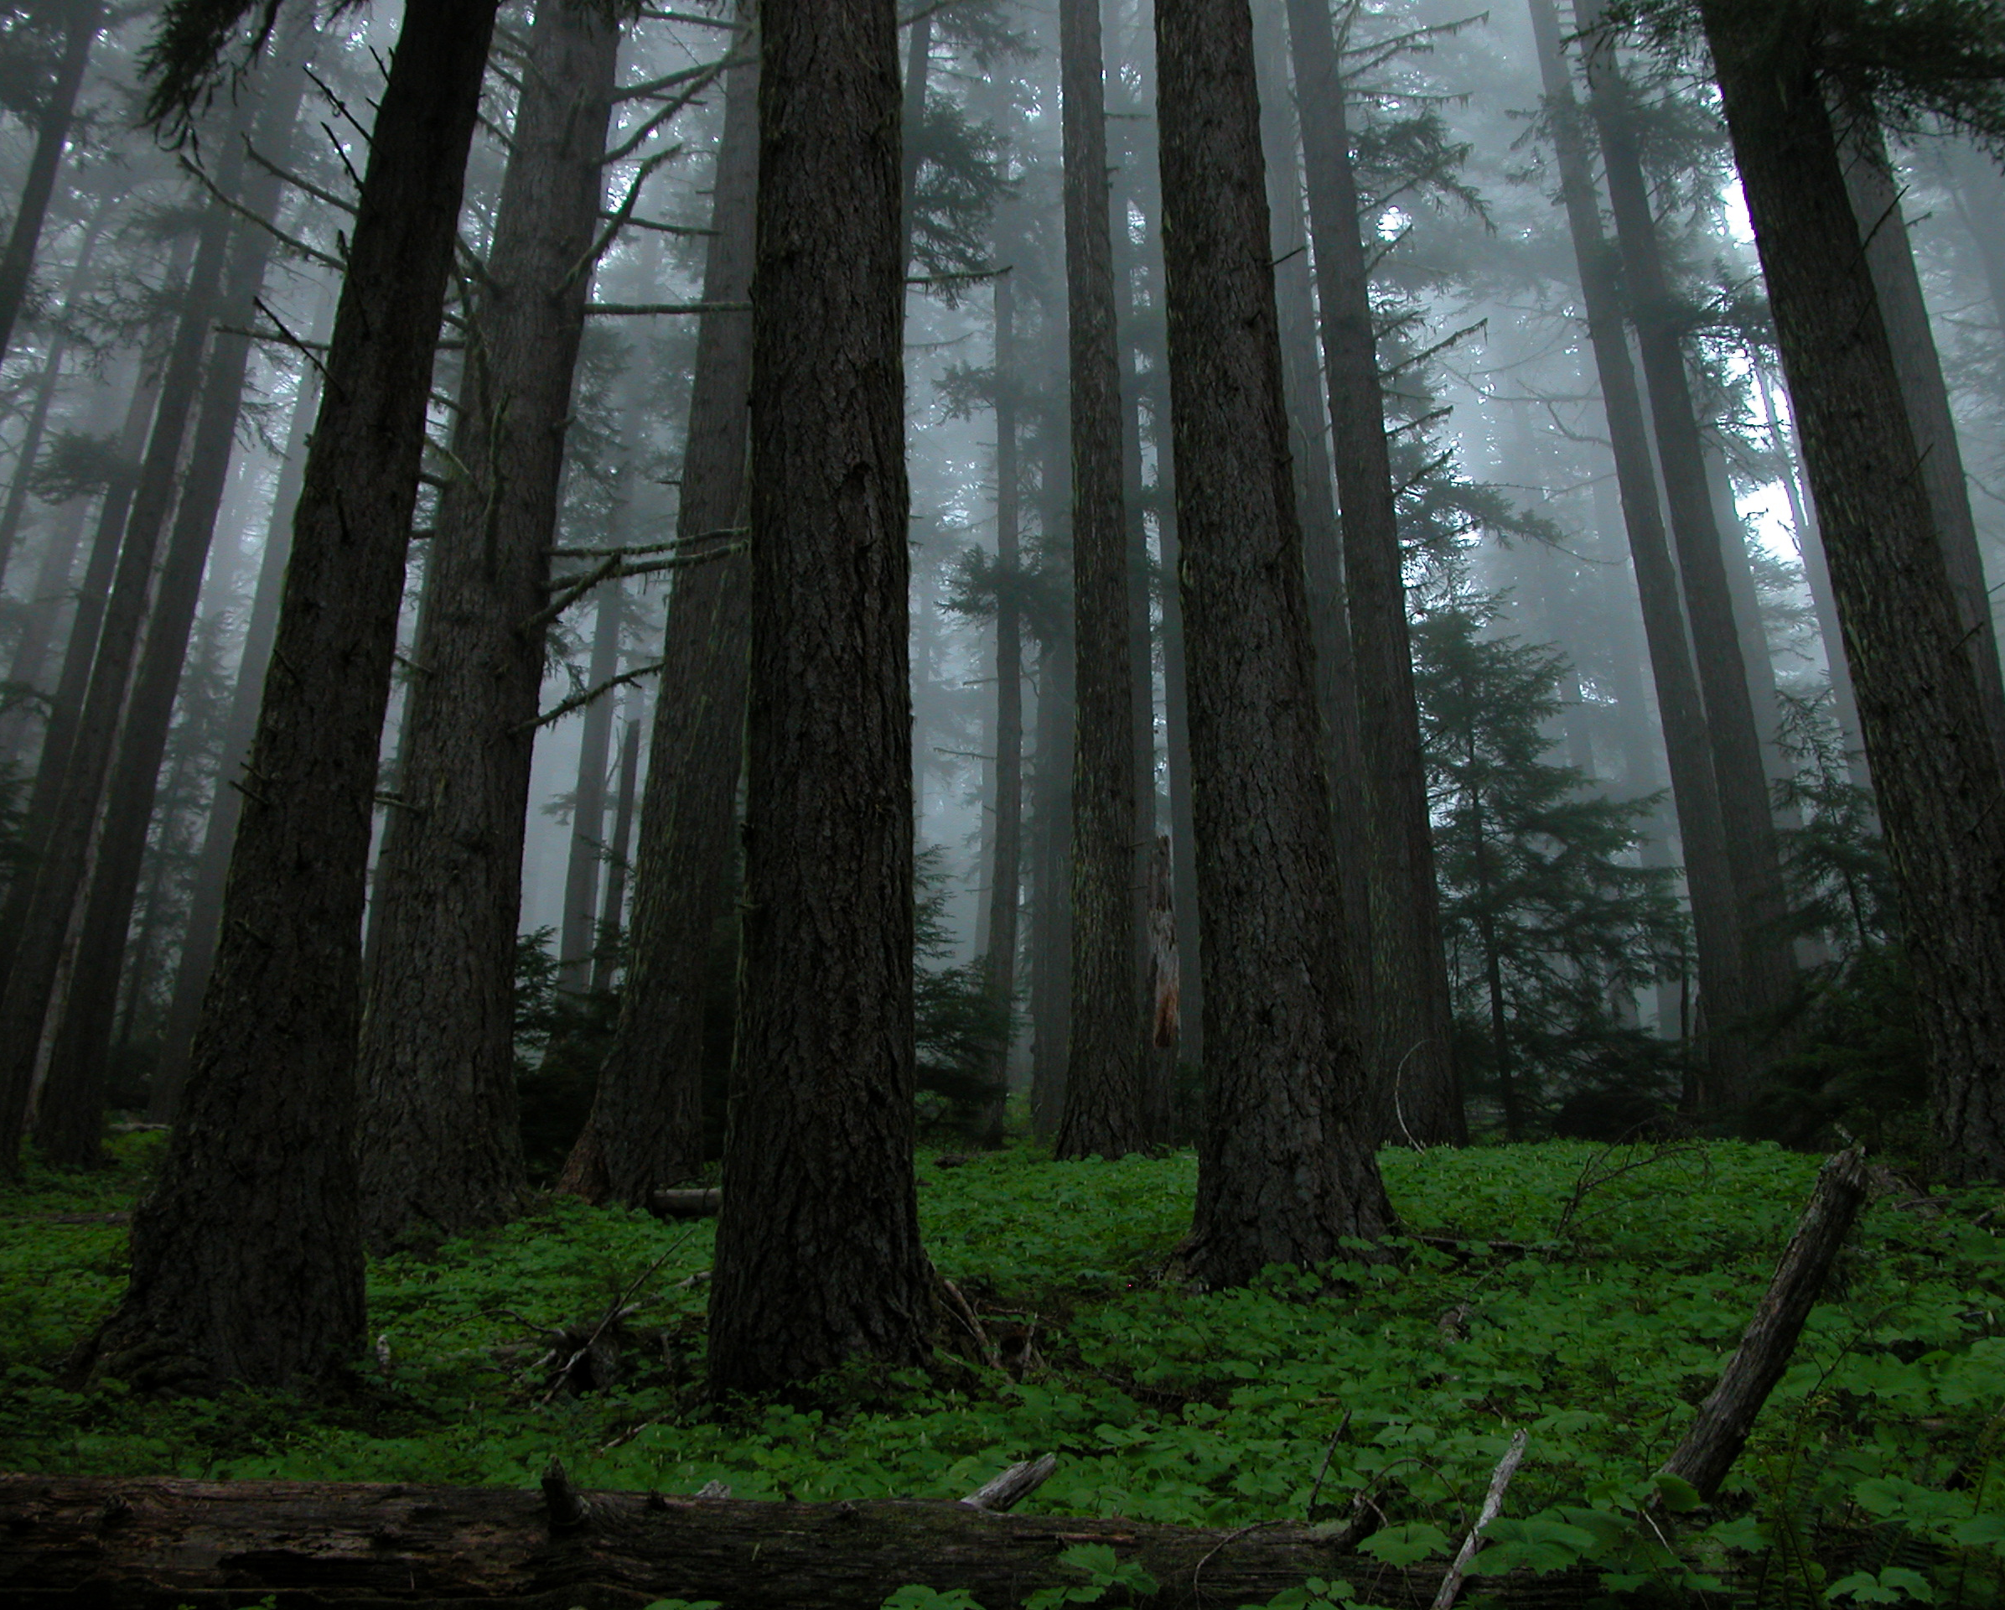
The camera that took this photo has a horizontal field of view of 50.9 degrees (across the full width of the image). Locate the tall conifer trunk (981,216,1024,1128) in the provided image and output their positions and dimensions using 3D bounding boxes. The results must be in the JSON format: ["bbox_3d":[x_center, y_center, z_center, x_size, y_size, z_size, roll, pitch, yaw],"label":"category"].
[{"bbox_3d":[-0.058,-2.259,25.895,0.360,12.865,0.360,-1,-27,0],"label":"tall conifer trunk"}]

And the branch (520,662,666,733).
[{"bbox_3d":[-2.431,-0.641,12.500,0.820,0.340,0.400,-1,-27,0],"label":"branch"}]

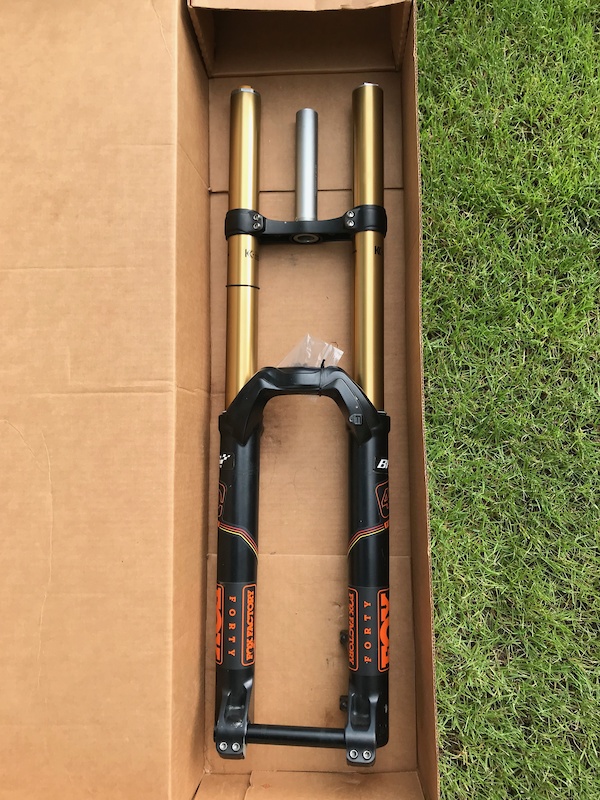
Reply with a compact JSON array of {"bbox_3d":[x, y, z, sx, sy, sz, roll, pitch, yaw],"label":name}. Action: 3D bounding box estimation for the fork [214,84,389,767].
[{"bbox_3d":[0.006,0.003,0.778,0.205,0.100,0.800,-1,84,7],"label":"fork"}]

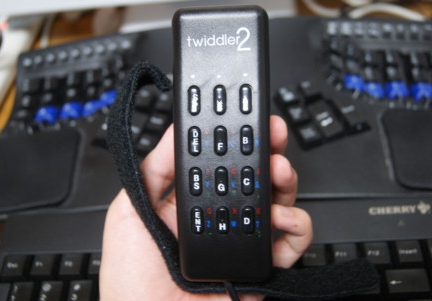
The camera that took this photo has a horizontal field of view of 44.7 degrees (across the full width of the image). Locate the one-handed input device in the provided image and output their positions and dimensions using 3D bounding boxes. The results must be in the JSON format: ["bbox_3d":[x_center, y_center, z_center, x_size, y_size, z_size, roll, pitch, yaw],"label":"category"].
[{"bbox_3d":[0.004,-0.003,0.242,0.040,0.118,0.033,-1,7,0],"label":"one-handed input device"}]

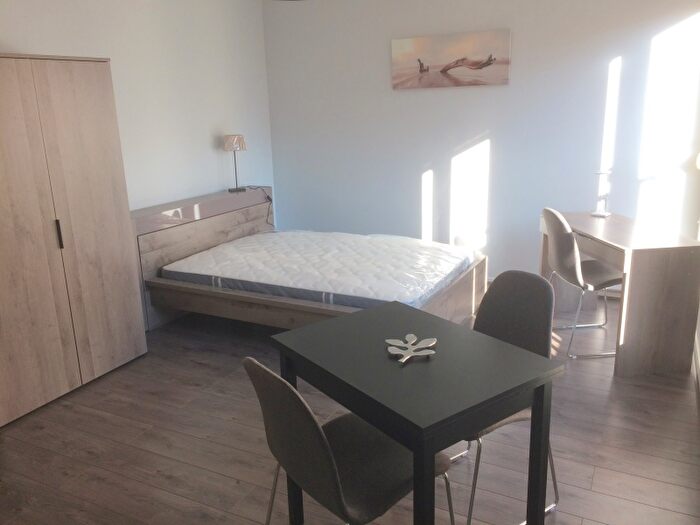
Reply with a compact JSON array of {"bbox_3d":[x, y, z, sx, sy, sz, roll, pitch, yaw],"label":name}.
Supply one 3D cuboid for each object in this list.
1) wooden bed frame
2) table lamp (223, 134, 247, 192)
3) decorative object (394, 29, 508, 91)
[{"bbox_3d":[-0.301,-0.011,4.395,2.230,0.830,1.620,6,17,27],"label":"wooden bed frame"},{"bbox_3d":[-0.990,-0.862,5.100,0.210,0.485,0.210,-1,15,0],"label":"table lamp"},{"bbox_3d":[0.797,-1.638,4.777,1.000,0.410,0.030,7,17,28],"label":"decorative object"}]

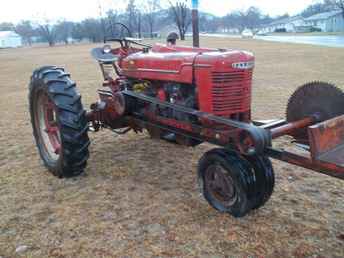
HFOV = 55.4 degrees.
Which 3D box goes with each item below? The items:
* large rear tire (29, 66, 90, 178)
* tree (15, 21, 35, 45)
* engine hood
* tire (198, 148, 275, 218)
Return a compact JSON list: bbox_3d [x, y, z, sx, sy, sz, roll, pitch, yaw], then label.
[{"bbox_3d":[-1.553,-0.082,4.419,0.330,1.500,1.500,-13,18,-35],"label":"large rear tire"},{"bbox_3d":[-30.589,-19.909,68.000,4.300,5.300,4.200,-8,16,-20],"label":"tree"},{"bbox_3d":[0.052,-0.757,3.731,0.490,0.390,1.970,-13,18,-35],"label":"engine hood"},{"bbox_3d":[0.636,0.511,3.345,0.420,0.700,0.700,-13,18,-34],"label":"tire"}]

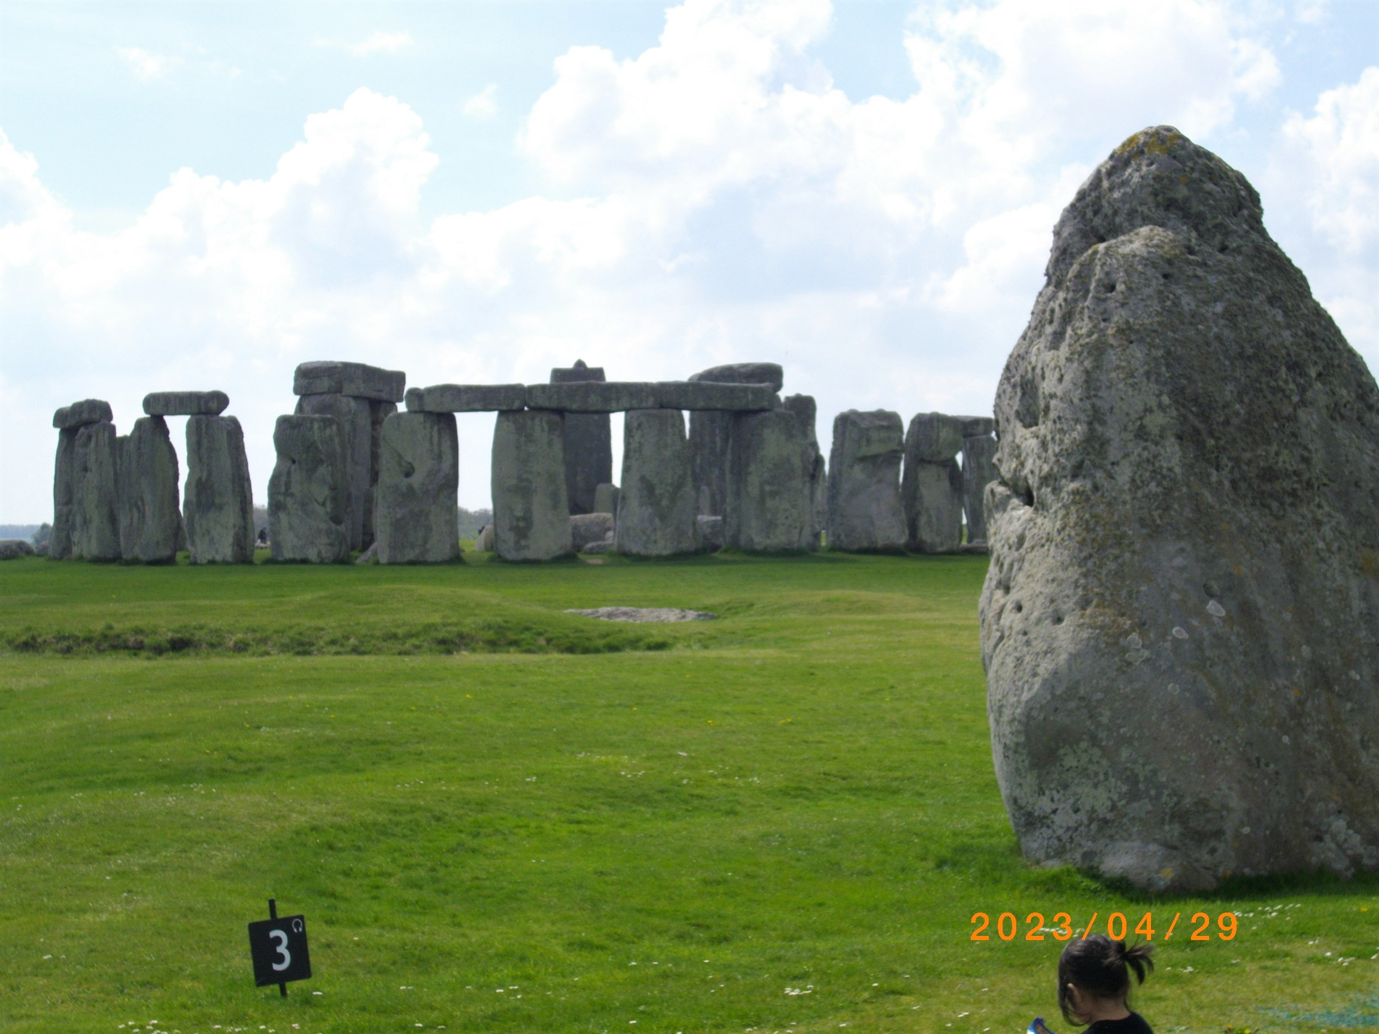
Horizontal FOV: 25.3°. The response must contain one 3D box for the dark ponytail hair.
[{"bbox_3d":[1.058,1.177,7.800,0.250,0.230,0.185,0,0,44],"label":"dark ponytail hair"}]

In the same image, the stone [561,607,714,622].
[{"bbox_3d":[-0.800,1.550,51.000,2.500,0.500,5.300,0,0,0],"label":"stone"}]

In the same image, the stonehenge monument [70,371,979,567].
[{"bbox_3d":[-4.350,-2.050,97.800,31.500,6.600,30.500,0,0,-3],"label":"stonehenge monument"}]

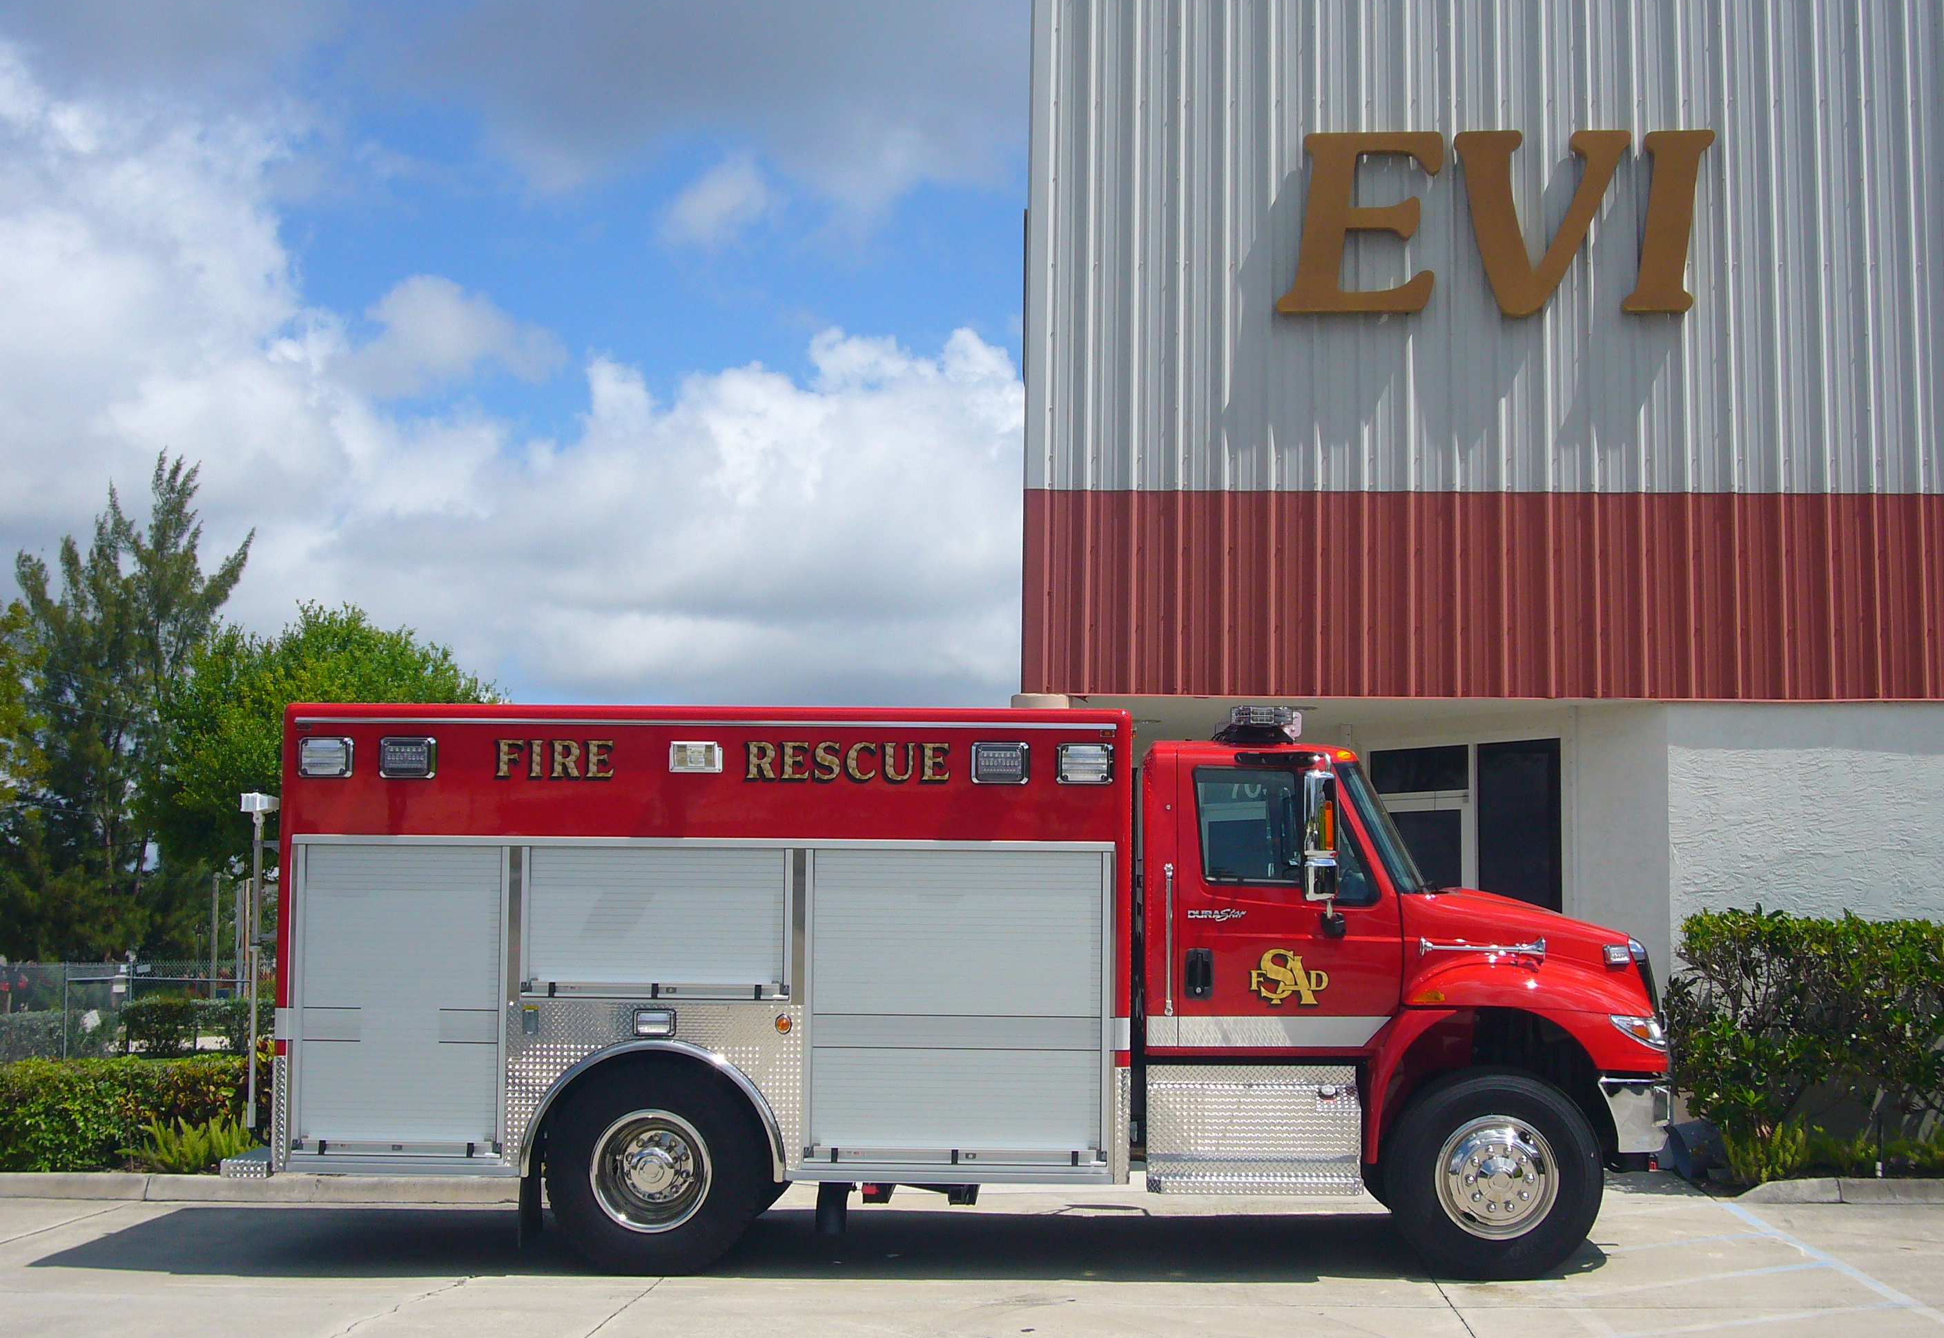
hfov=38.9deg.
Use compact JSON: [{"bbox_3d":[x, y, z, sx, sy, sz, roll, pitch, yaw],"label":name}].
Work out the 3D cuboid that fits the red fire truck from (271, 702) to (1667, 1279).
[{"bbox_3d":[-0.047,1.658,14.723,7.150,2.820,2.550,0,-6,2],"label":"red fire truck"}]

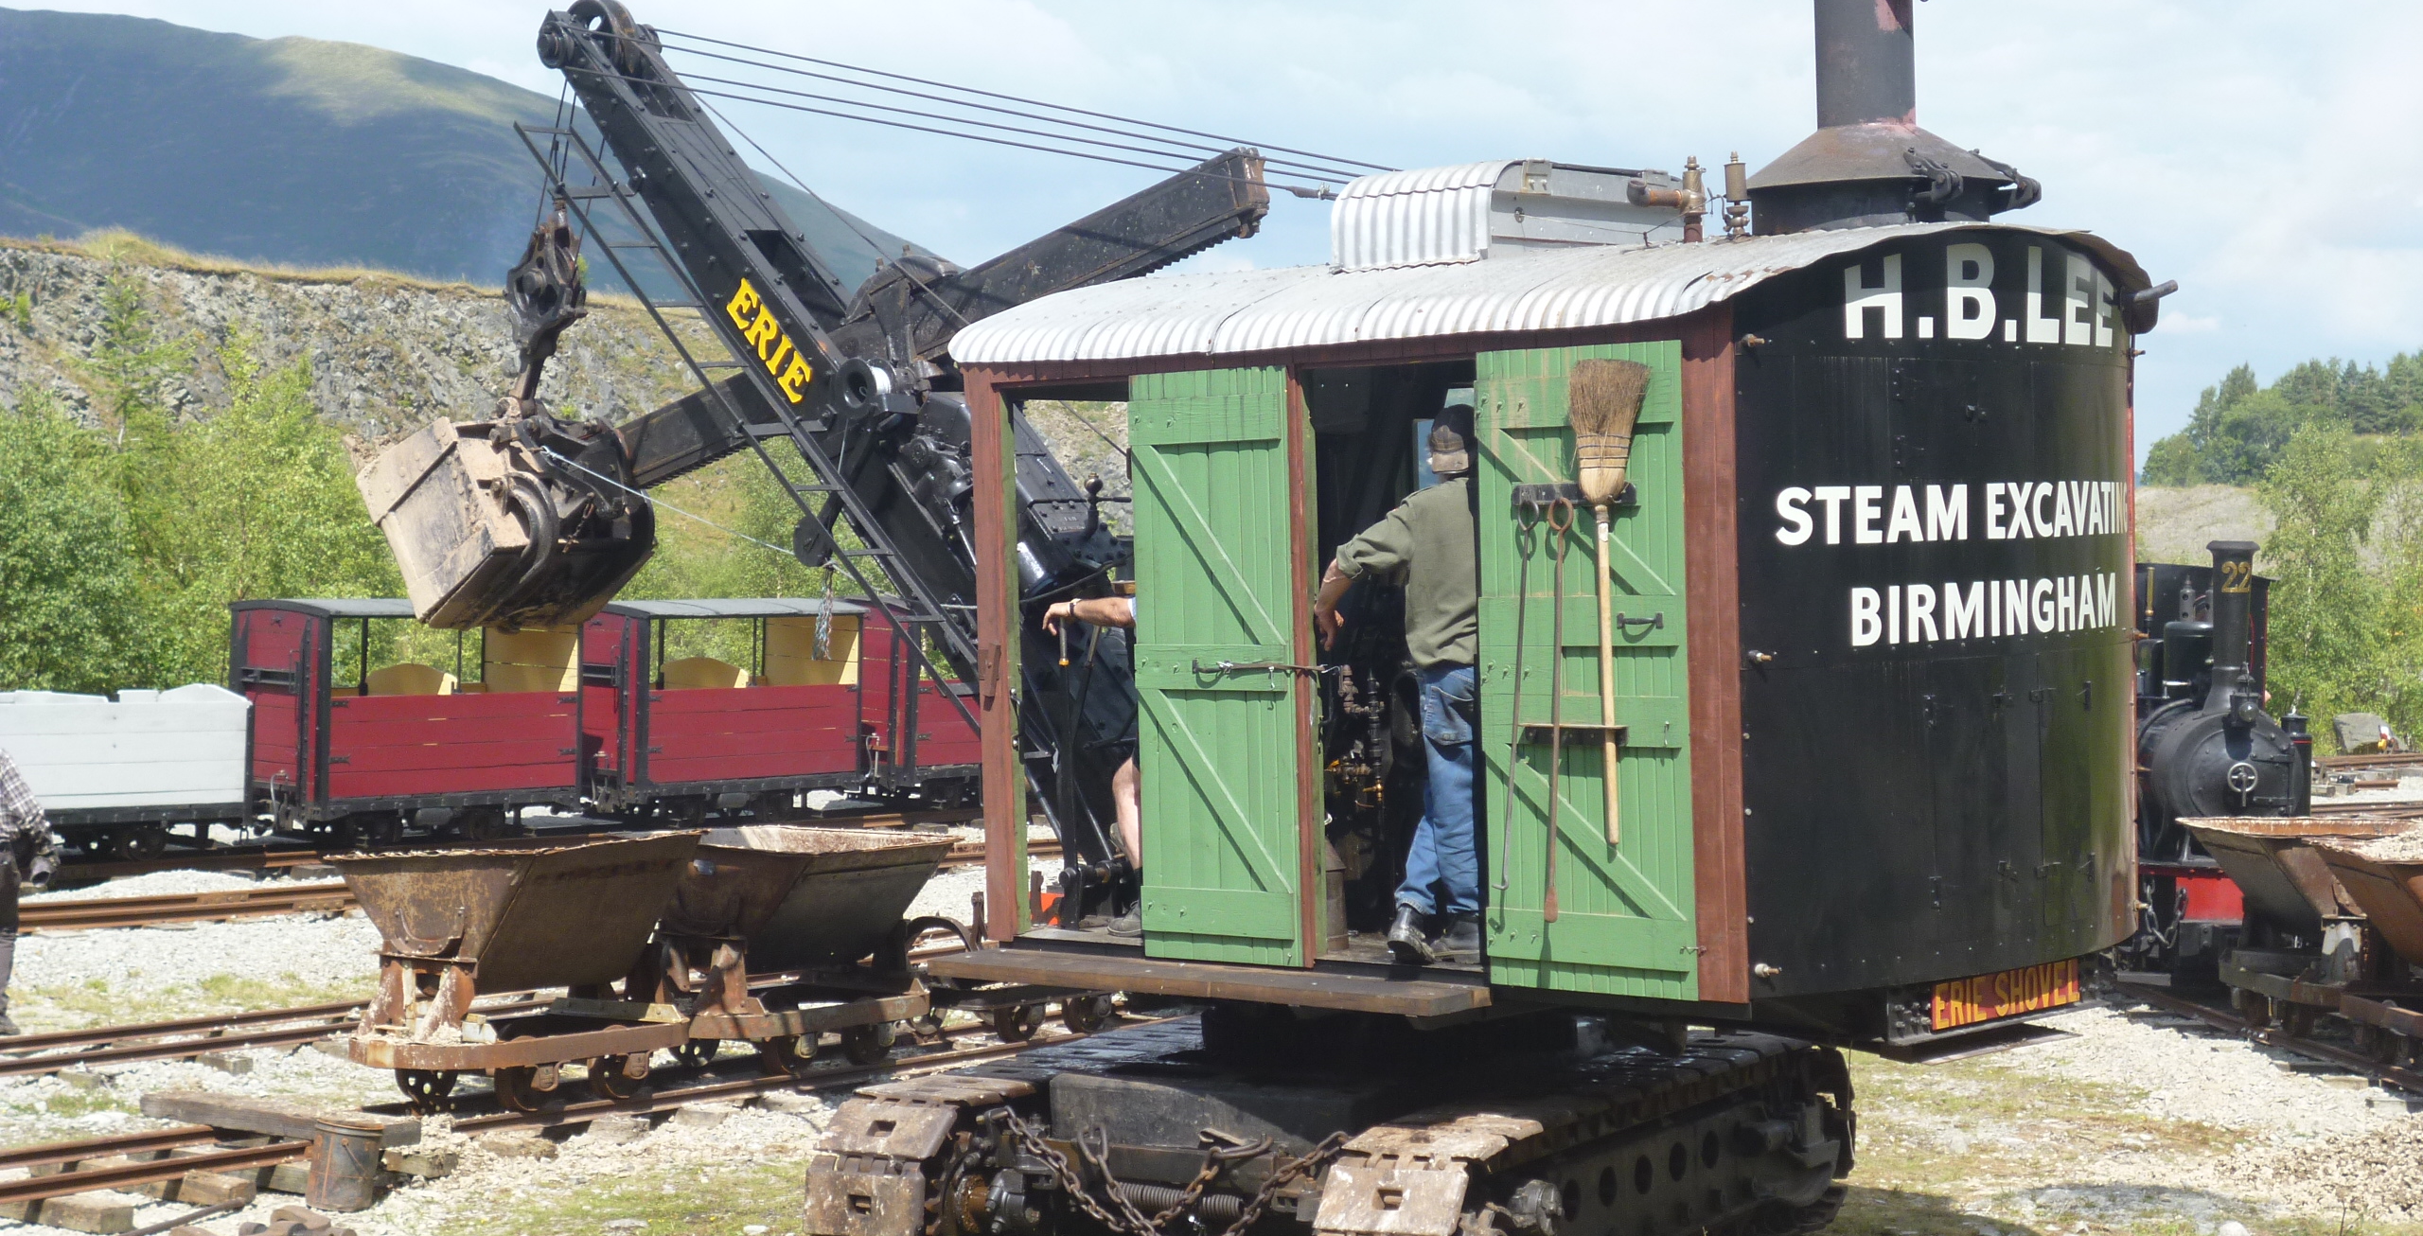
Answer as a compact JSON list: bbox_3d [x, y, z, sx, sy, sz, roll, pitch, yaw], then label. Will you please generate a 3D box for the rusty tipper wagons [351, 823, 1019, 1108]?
[{"bbox_3d":[-2.548,1.624,17.250,1.250,1.150,3.100,1,1,40],"label":"rusty tipper wagons"}]

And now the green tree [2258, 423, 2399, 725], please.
[{"bbox_3d":[15.040,-0.574,50.000,2.000,4.100,2.000,0,1,0],"label":"green tree"}]

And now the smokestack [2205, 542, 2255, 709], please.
[{"bbox_3d":[5.583,0.026,20.300,0.280,0.920,0.280,0,1,0],"label":"smokestack"}]

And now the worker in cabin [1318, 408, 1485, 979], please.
[{"bbox_3d":[0.628,0.203,11.550,0.620,1.710,0.500,1,1,27],"label":"worker in cabin"}]

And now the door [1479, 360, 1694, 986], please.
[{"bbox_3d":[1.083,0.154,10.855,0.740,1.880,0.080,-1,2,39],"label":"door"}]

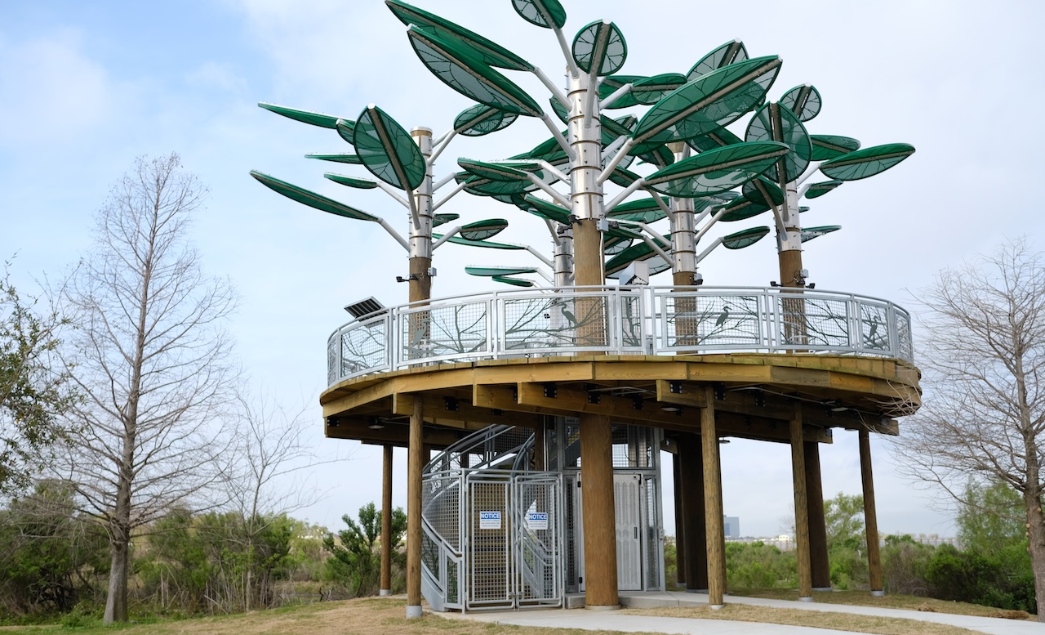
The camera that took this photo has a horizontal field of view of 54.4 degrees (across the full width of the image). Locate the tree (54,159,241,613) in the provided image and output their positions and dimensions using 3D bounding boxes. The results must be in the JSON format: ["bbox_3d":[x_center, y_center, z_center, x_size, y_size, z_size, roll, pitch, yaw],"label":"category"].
[{"bbox_3d":[-8.943,1.389,23.773,4.300,11.058,4.200,-1,-12,0],"label":"tree"}]

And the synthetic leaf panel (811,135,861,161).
[{"bbox_3d":[7.087,-3.822,23.407,1.200,0.230,2.600,-30,-20,37],"label":"synthetic leaf panel"}]

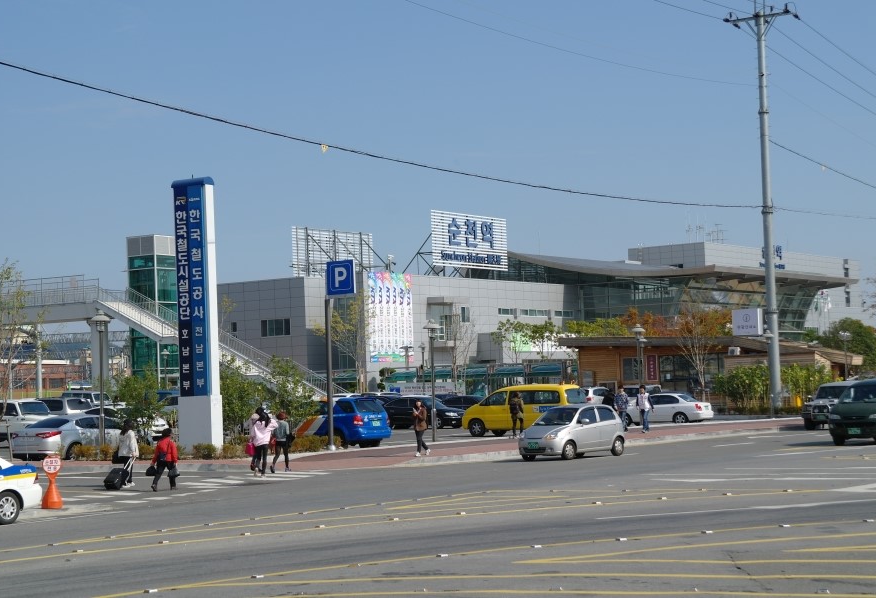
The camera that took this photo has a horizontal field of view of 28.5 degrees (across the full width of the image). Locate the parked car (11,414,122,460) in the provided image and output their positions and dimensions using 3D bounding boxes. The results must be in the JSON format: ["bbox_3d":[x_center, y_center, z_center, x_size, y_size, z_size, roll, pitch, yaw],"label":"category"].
[{"bbox_3d":[-12.006,4.627,57.753,1.840,1.460,4.840,-4,-4,31],"label":"parked car"}]

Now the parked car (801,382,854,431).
[{"bbox_3d":[15.969,4.161,67.831,1.760,1.850,4.350,-5,-4,37],"label":"parked car"}]

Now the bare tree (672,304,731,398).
[{"bbox_3d":[14.742,3.294,96.938,3.200,6.100,3.100,-3,-3,8],"label":"bare tree"}]

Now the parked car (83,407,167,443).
[{"bbox_3d":[-12.431,5.191,68.696,4.500,1.620,1.820,-4,-4,32],"label":"parked car"}]

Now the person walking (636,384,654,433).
[{"bbox_3d":[7.747,4.129,64.654,0.600,1.760,0.420,-3,-3,20],"label":"person walking"}]

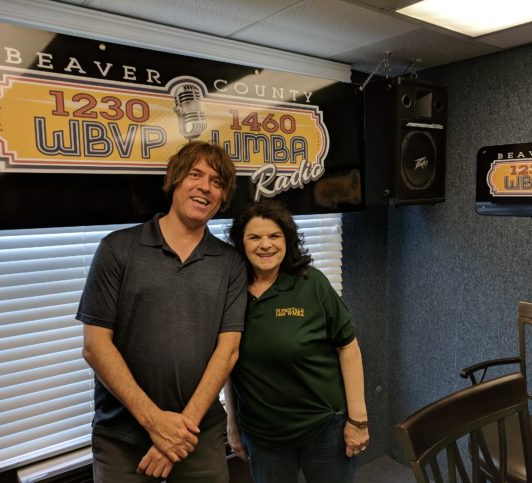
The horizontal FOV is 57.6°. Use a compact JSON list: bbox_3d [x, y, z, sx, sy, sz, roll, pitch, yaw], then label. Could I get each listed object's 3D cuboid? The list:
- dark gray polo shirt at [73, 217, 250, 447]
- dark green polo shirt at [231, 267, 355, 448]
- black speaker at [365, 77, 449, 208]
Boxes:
[{"bbox_3d":[-0.328,0.264,1.520,0.530,0.710,0.290,-3,6,-23],"label":"dark gray polo shirt"},{"bbox_3d":[0.083,0.388,1.680,0.460,0.610,0.310,1,6,14],"label":"dark green polo shirt"},{"bbox_3d":[0.712,-0.503,2.558,0.376,0.605,0.280,-4,7,-32],"label":"black speaker"}]

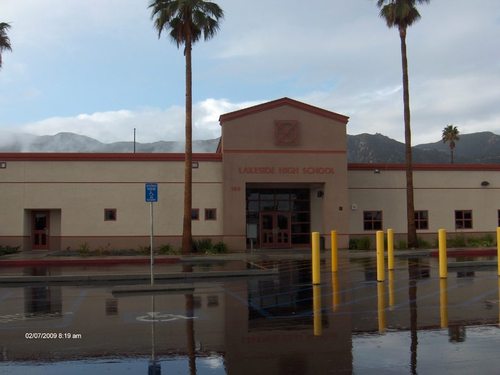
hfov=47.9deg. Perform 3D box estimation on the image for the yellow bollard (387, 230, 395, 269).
[{"bbox_3d":[4.209,1.860,16.874,0.170,1.210,0.170,-1,-4,0],"label":"yellow bollard"}]

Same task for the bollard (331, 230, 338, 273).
[{"bbox_3d":[2.510,1.899,16.713,0.170,1.210,0.170,-1,-4,0],"label":"bollard"}]

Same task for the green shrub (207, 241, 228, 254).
[{"bbox_3d":[-1.662,3.068,28.800,1.100,0.700,0.900,-1,-4,0],"label":"green shrub"}]

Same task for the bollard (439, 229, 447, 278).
[{"bbox_3d":[4.809,1.651,14.017,0.170,1.210,0.170,-1,-4,0],"label":"bollard"}]

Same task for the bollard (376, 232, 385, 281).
[{"bbox_3d":[3.151,1.664,13.577,0.170,1.210,0.170,-1,-4,0],"label":"bollard"}]

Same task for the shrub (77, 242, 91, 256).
[{"bbox_3d":[-8.247,3.071,27.900,0.700,0.700,0.650,-1,-4,0],"label":"shrub"}]

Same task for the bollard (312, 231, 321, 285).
[{"bbox_3d":[1.552,1.654,13.113,0.170,1.210,0.170,-1,-4,0],"label":"bollard"}]

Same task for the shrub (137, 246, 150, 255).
[{"bbox_3d":[-5.332,3.154,28.200,0.700,0.420,0.600,-1,-4,0],"label":"shrub"}]

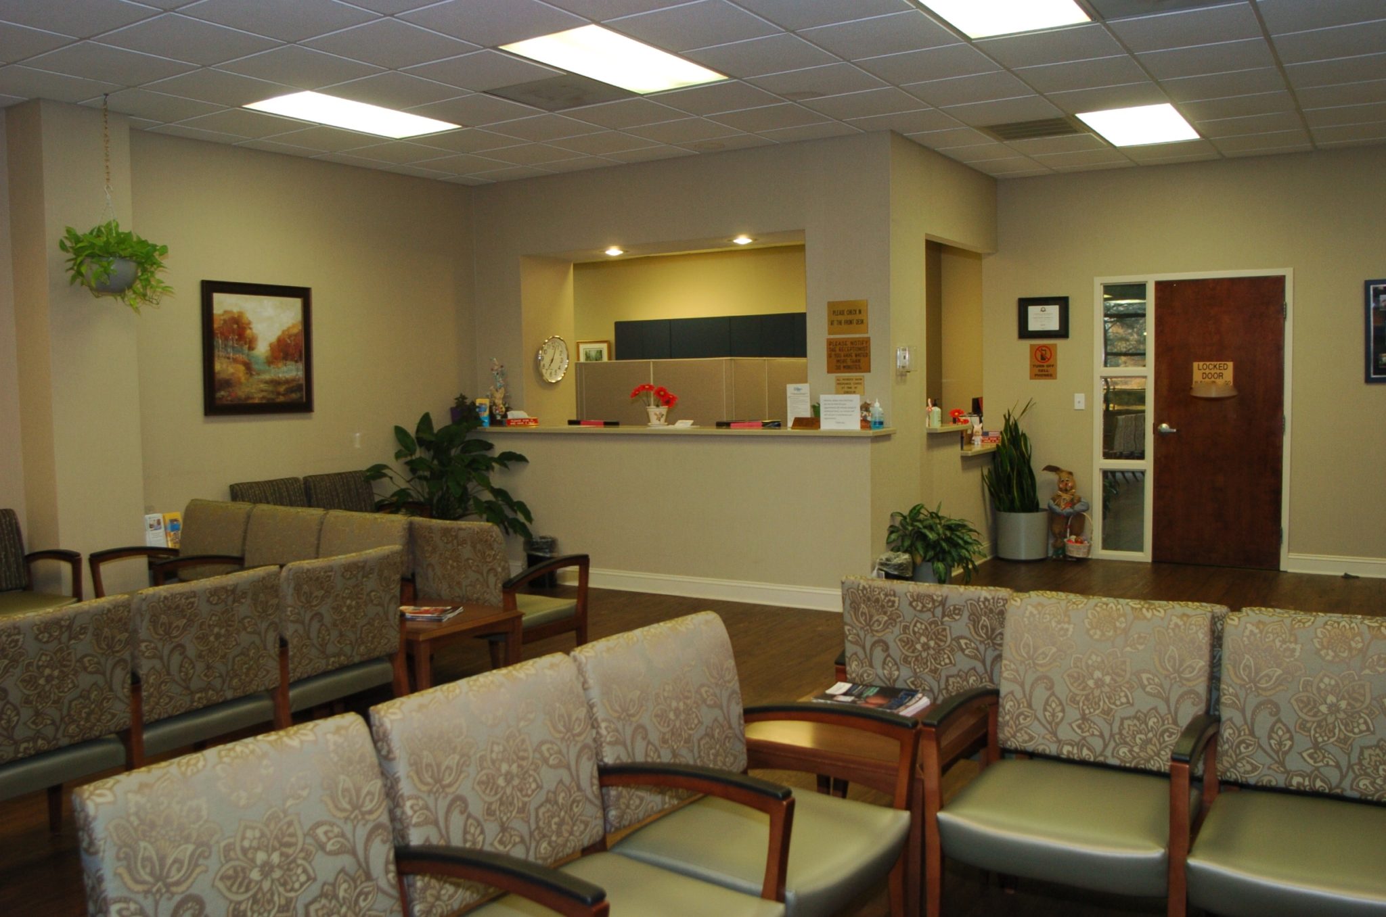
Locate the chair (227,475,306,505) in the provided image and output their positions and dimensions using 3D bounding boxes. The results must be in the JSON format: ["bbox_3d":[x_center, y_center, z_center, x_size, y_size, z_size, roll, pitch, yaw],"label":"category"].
[{"bbox_3d":[-2.479,0.574,7.198,0.630,0.880,0.570,2,5,32],"label":"chair"}]

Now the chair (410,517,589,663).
[{"bbox_3d":[-0.858,0.694,5.301,0.590,0.880,0.640,2,5,32],"label":"chair"}]

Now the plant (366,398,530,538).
[{"bbox_3d":[-1.759,0.274,8.214,0.800,1.300,0.800,2,5,32],"label":"plant"}]

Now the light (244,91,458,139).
[{"bbox_3d":[-1.869,-1.928,6.490,0.575,0.050,1.170,2,5,32],"label":"light"}]

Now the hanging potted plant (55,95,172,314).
[{"bbox_3d":[-2.941,-1.278,5.804,0.500,1.120,0.510,2,5,32],"label":"hanging potted plant"}]

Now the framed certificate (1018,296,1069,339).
[{"bbox_3d":[2.729,-1.089,8.977,0.400,0.328,0.030,2,5,32],"label":"framed certificate"}]

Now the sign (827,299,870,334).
[{"bbox_3d":[0.989,-0.900,7.380,0.283,0.216,0.018,2,5,32],"label":"sign"}]

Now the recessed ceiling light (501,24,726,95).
[{"bbox_3d":[-0.348,-1.925,5.507,0.600,0.070,1.200,2,5,32],"label":"recessed ceiling light"}]

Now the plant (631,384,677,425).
[{"bbox_3d":[-0.257,-0.365,7.910,0.280,0.300,0.180,2,5,32],"label":"plant"}]

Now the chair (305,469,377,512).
[{"bbox_3d":[-2.195,0.534,7.656,0.630,0.880,0.570,2,5,32],"label":"chair"}]

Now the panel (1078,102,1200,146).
[{"bbox_3d":[2.779,-2.053,7.122,0.575,0.050,1.170,2,5,32],"label":"panel"}]

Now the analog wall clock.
[{"bbox_3d":[-1.102,-0.788,9.162,0.045,0.385,0.385,2,5,32],"label":"analog wall clock"}]

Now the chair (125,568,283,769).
[{"bbox_3d":[-1.771,0.809,3.888,0.640,0.880,0.600,2,5,32],"label":"chair"}]

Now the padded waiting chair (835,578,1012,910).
[{"bbox_3d":[0.842,0.785,3.701,0.605,0.880,0.630,2,5,32],"label":"padded waiting chair"}]

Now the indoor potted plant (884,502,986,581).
[{"bbox_3d":[1.539,0.629,7.368,0.520,0.600,0.550,2,5,32],"label":"indoor potted plant"}]

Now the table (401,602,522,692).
[{"bbox_3d":[-1.126,0.918,4.850,0.610,0.508,0.560,2,5,32],"label":"table"}]

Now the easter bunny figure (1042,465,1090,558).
[{"bbox_3d":[2.872,0.418,8.876,0.370,0.735,0.250,1,5,25],"label":"easter bunny figure"}]

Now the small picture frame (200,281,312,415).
[{"bbox_3d":[-2.774,-0.697,7.371,0.050,0.840,0.820,2,5,32],"label":"small picture frame"}]

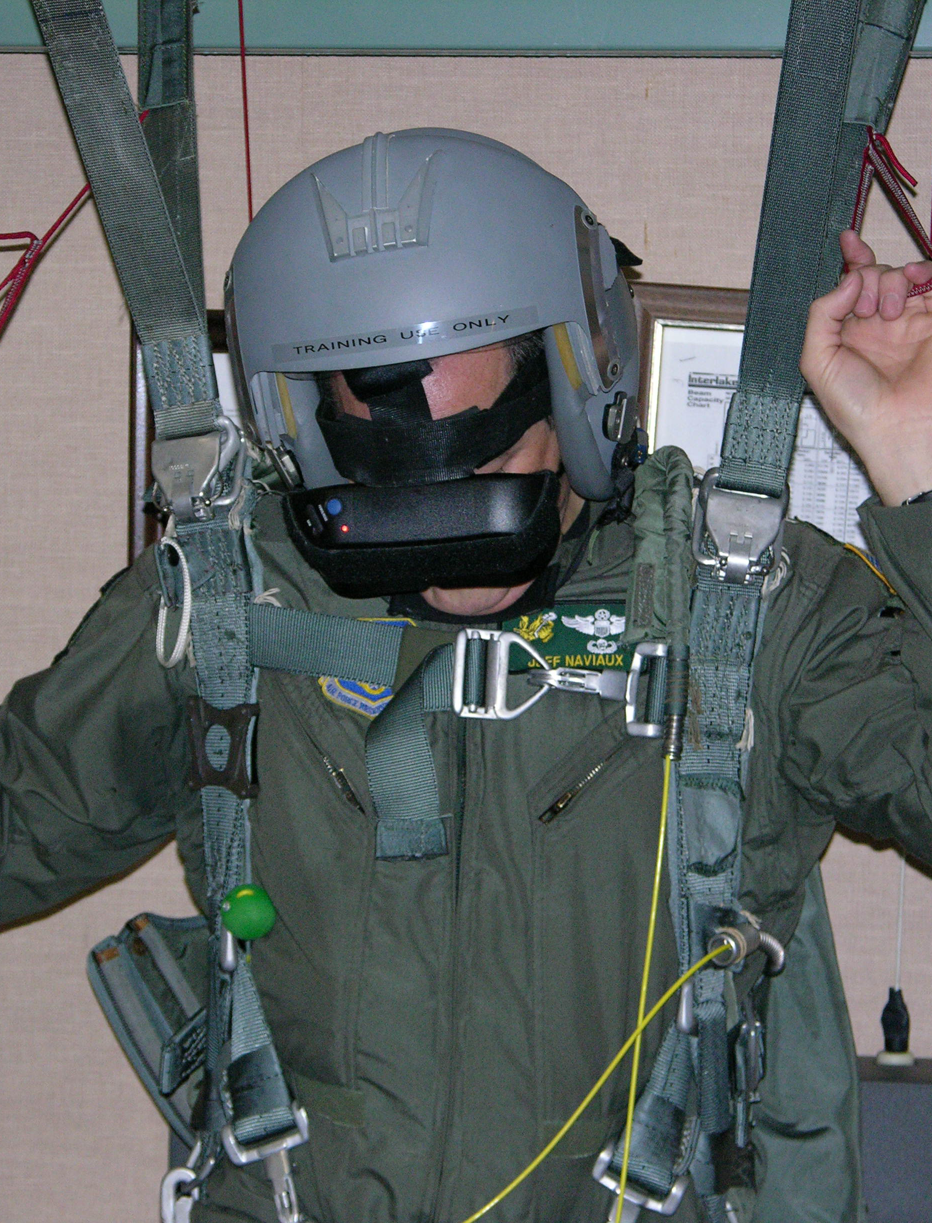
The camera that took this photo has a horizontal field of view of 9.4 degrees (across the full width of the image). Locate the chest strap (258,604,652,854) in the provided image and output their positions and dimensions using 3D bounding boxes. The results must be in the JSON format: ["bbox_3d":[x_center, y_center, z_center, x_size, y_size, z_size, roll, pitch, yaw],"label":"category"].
[{"bbox_3d":[-0.015,0.082,3.810,0.266,0.172,0.060,0,6,0],"label":"chest strap"}]

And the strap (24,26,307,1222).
[{"bbox_3d":[-0.200,0.000,3.820,0.190,0.860,0.120,0,6,0],"label":"strap"}]

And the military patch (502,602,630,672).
[{"bbox_3d":[0.074,0.017,3.840,0.102,0.052,0.004,0,-12,-7],"label":"military patch"}]

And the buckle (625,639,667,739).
[{"bbox_3d":[0.123,0.053,3.810,0.034,0.066,0.015,-1,6,-12],"label":"buckle"}]

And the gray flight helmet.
[{"bbox_3d":[-0.023,-0.200,3.820,0.265,0.255,0.285,-10,25,18],"label":"gray flight helmet"}]

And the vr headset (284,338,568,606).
[{"bbox_3d":[-0.027,-0.096,3.740,0.190,0.130,0.170,-10,27,18],"label":"vr headset"}]

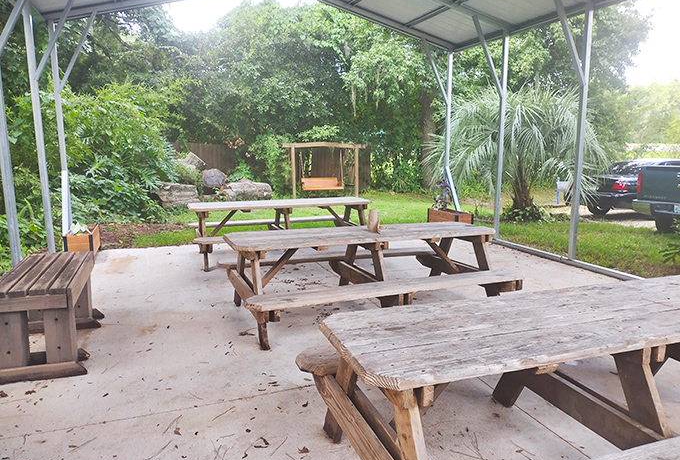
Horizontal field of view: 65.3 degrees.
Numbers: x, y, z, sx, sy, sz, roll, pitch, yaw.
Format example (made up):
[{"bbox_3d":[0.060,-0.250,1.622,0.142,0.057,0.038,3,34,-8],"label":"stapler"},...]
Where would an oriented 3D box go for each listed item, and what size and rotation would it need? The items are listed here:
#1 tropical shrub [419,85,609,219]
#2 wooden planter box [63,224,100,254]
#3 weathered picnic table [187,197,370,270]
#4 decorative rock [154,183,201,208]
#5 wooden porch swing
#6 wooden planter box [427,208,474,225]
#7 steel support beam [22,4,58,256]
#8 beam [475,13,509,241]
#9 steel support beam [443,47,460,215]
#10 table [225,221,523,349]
[{"bbox_3d":[4.326,-1.973,13.000,4.300,3.100,4.100,0,9,0],"label":"tropical shrub"},{"bbox_3d":[-3.770,0.155,7.772,0.370,0.310,1.020,-3,10,-20],"label":"wooden planter box"},{"bbox_3d":[-0.797,0.000,7.297,2.423,0.760,1.606,-3,10,-18],"label":"weathered picnic table"},{"bbox_3d":[-4.285,-0.930,13.900,1.250,0.620,0.750,-3,10,-20],"label":"decorative rock"},{"bbox_3d":[-0.491,-1.837,16.800,2.500,1.880,0.800,-3,10,-16],"label":"wooden porch swing"},{"bbox_3d":[2.026,-0.173,9.832,0.360,0.310,1.020,-3,10,-20],"label":"wooden planter box"},{"bbox_3d":[-3.488,-1.079,6.253,0.070,3.200,0.070,-3,10,-20],"label":"steel support beam"},{"bbox_3d":[2.304,-1.493,8.222,0.660,3.420,0.080,-3,10,-20],"label":"beam"},{"bbox_3d":[2.018,-1.628,9.680,0.120,3.200,0.090,-3,10,-20],"label":"steel support beam"},{"bbox_3d":[0.225,0.393,4.862,2.423,0.760,1.606,-3,10,-20],"label":"table"}]

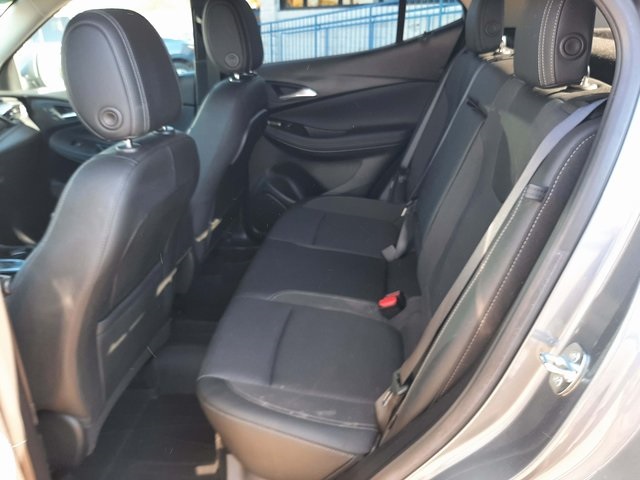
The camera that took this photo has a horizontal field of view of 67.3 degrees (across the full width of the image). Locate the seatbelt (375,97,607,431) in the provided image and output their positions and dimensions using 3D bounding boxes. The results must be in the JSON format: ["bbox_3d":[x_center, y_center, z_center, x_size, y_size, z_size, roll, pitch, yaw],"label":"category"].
[{"bbox_3d":[0.270,0.062,0.834,0.080,0.740,0.110,23,27,-3],"label":"seatbelt"}]

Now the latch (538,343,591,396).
[{"bbox_3d":[0.306,0.163,0.603,0.045,0.060,0.041,20,28,15],"label":"latch"}]

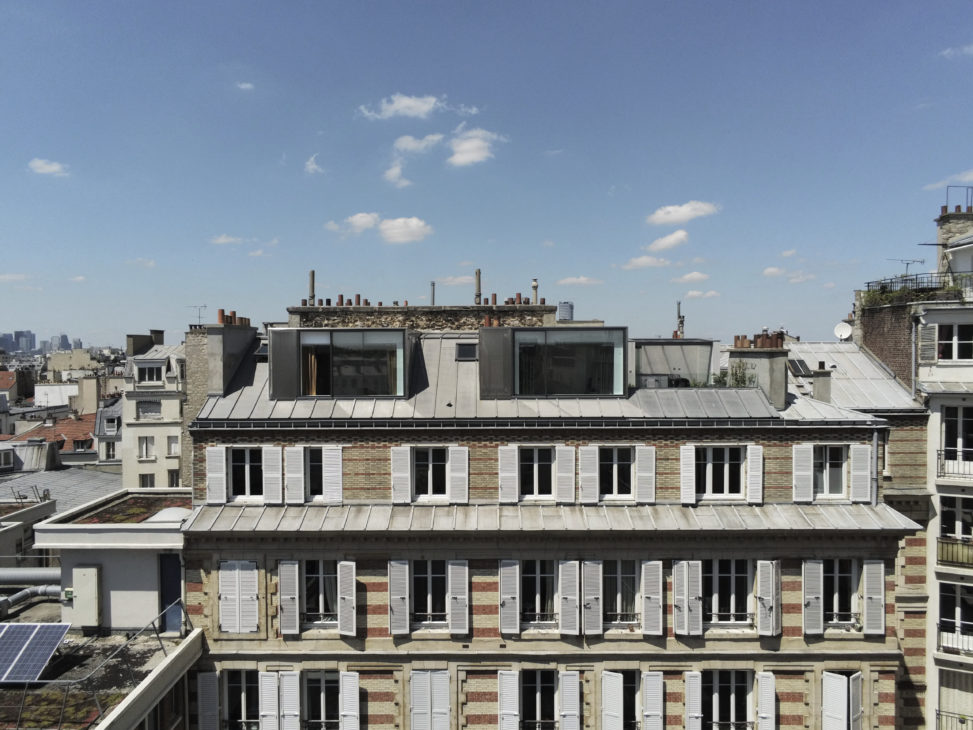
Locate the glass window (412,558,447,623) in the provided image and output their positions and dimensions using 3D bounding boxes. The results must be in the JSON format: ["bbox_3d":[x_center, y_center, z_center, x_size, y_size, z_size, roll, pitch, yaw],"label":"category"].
[{"bbox_3d":[-1.700,6.754,19.280,1.030,1.980,0.080,0,1,0],"label":"glass window"}]

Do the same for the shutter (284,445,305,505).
[{"bbox_3d":[-5.755,3.316,19.406,0.574,1.686,0.050,0,1,0],"label":"shutter"}]

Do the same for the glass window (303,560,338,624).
[{"bbox_3d":[-4.770,6.562,18.691,1.130,1.924,0.100,0,1,0],"label":"glass window"}]

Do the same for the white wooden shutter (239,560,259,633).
[{"bbox_3d":[-7.010,6.862,19.100,0.585,2.110,0.050,0,1,0],"label":"white wooden shutter"}]

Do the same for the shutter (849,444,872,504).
[{"bbox_3d":[10.869,3.158,18.779,0.622,1.648,0.050,0,1,0],"label":"shutter"}]

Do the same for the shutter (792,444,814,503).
[{"bbox_3d":[9.599,3.286,19.580,0.600,1.710,0.050,0,1,0],"label":"shutter"}]

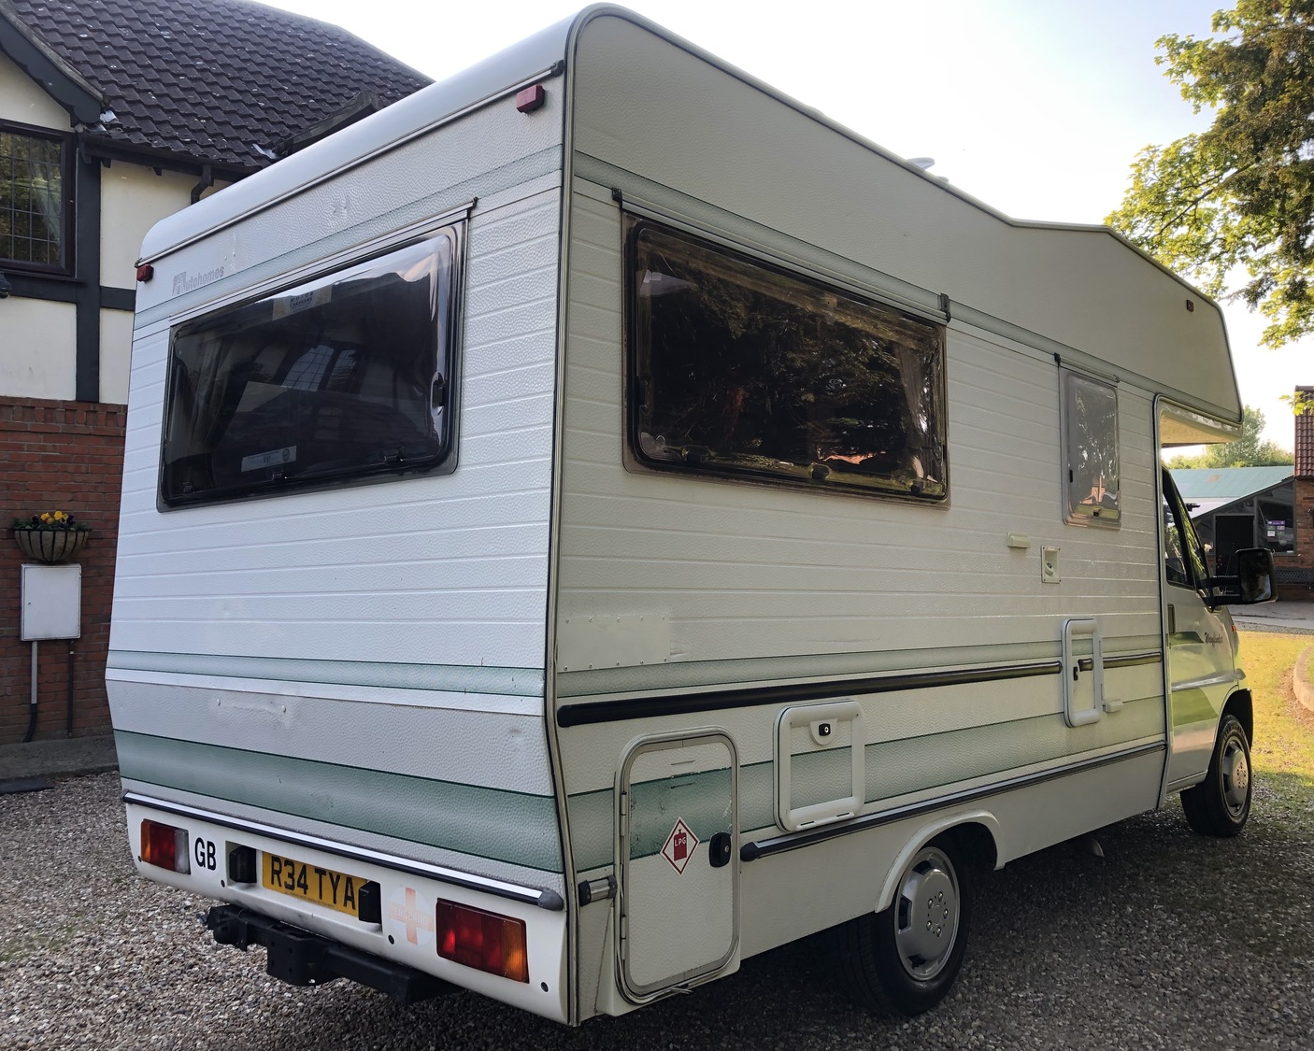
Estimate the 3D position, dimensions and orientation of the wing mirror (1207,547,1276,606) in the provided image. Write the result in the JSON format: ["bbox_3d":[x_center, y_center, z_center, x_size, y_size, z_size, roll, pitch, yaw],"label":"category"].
[{"bbox_3d":[2.921,0.254,5.677,0.330,0.285,0.130,-4,-5,43],"label":"wing mirror"}]

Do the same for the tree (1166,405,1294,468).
[{"bbox_3d":[24.269,-0.997,48.000,5.800,8.200,5.800,-1,-4,22],"label":"tree"}]

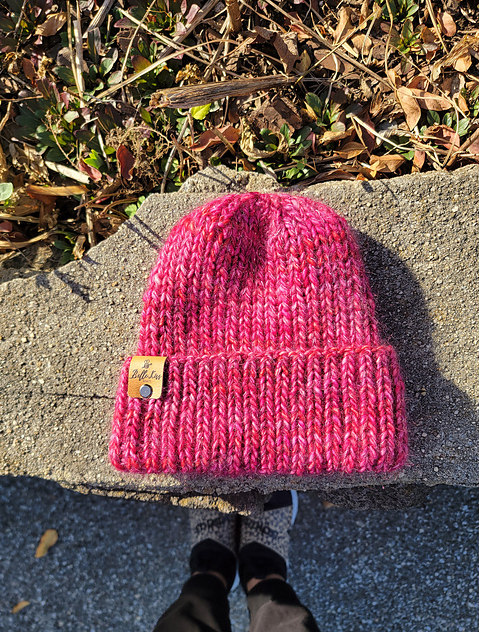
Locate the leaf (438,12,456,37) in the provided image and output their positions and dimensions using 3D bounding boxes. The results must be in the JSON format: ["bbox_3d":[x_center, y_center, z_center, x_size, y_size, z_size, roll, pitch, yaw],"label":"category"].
[{"bbox_3d":[0.277,-0.388,0.591,0.023,0.013,0.042,-15,72,-5],"label":"leaf"}]

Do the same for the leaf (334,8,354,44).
[{"bbox_3d":[0.124,-0.350,0.536,0.020,0.010,0.043,17,98,4],"label":"leaf"}]

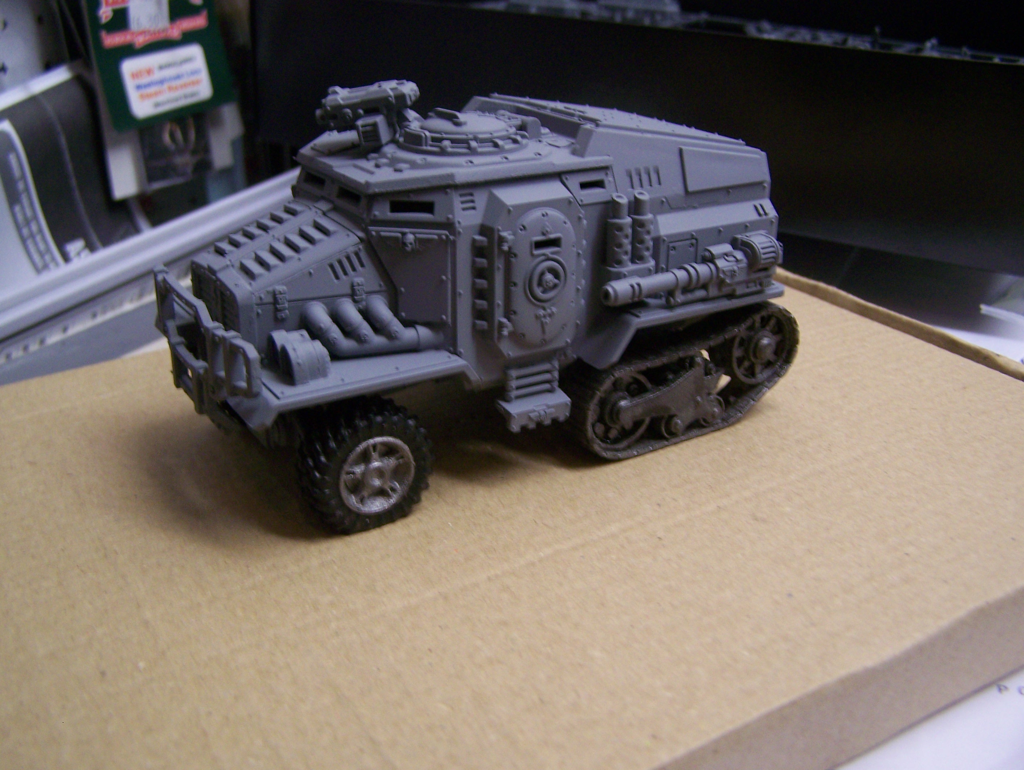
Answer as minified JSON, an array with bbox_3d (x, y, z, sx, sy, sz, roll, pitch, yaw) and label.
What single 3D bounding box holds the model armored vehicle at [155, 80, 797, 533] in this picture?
[{"bbox_3d":[-0.007,-0.025,0.224,0.119,0.071,0.065,-13,26,-28],"label":"model armored vehicle"}]

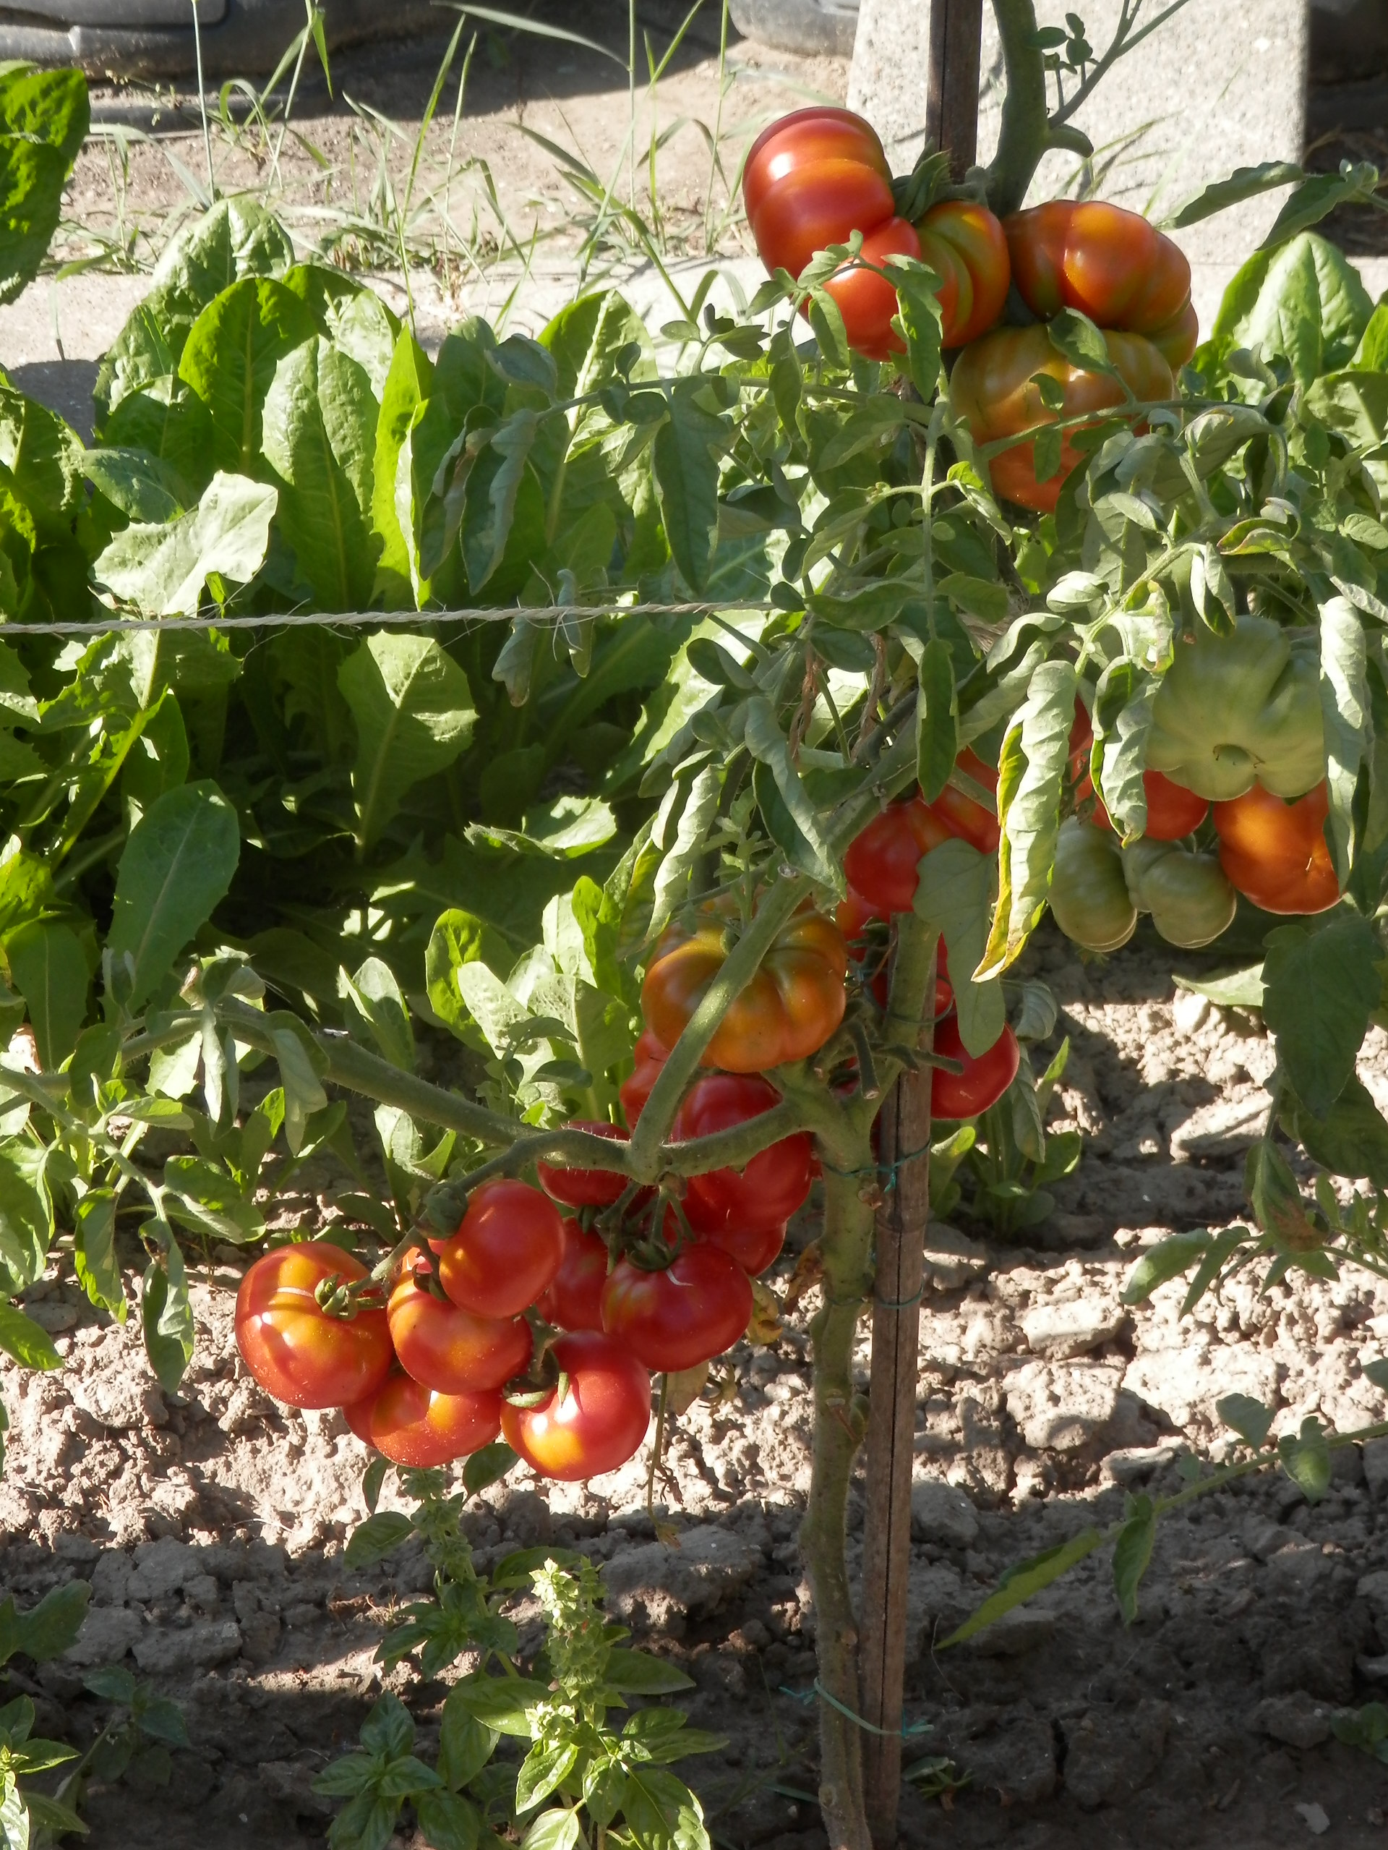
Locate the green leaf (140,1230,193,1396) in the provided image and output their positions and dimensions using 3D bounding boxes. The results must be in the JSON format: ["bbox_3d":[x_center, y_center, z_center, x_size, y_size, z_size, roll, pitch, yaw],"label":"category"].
[{"bbox_3d":[-0.226,0.165,1.830,0.024,0.070,0.025,0,34,0],"label":"green leaf"}]

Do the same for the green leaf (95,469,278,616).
[{"bbox_3d":[-0.291,-0.219,2.450,0.080,0.030,0.100,26,62,9],"label":"green leaf"}]

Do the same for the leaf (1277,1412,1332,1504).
[{"bbox_3d":[0.284,0.249,1.986,0.021,0.038,0.014,-12,0,-4],"label":"leaf"}]

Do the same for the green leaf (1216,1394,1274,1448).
[{"bbox_3d":[0.254,0.228,1.970,0.026,0.022,0.016,0,34,0],"label":"green leaf"}]

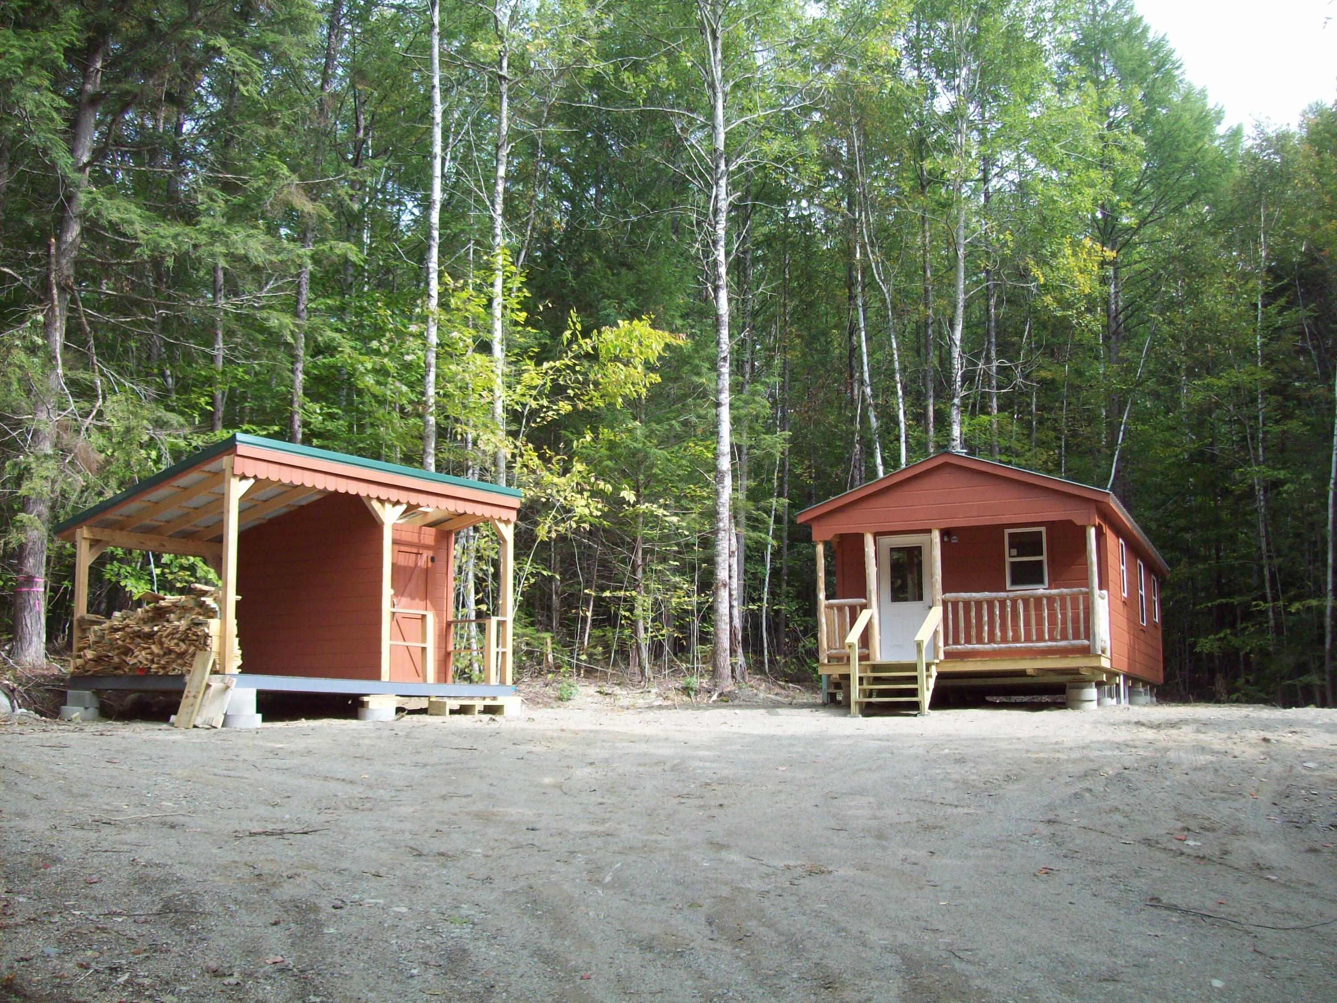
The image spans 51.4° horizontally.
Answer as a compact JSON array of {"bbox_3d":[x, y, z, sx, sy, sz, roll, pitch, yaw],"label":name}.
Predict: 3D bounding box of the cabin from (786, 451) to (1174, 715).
[{"bbox_3d":[6.521,1.998,26.265,4.842,4.016,12.000,-4,-10,23],"label":"cabin"}]

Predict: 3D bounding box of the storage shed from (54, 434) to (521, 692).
[{"bbox_3d":[-4.939,1.120,18.783,3.570,2.930,5.080,-6,-11,35],"label":"storage shed"}]

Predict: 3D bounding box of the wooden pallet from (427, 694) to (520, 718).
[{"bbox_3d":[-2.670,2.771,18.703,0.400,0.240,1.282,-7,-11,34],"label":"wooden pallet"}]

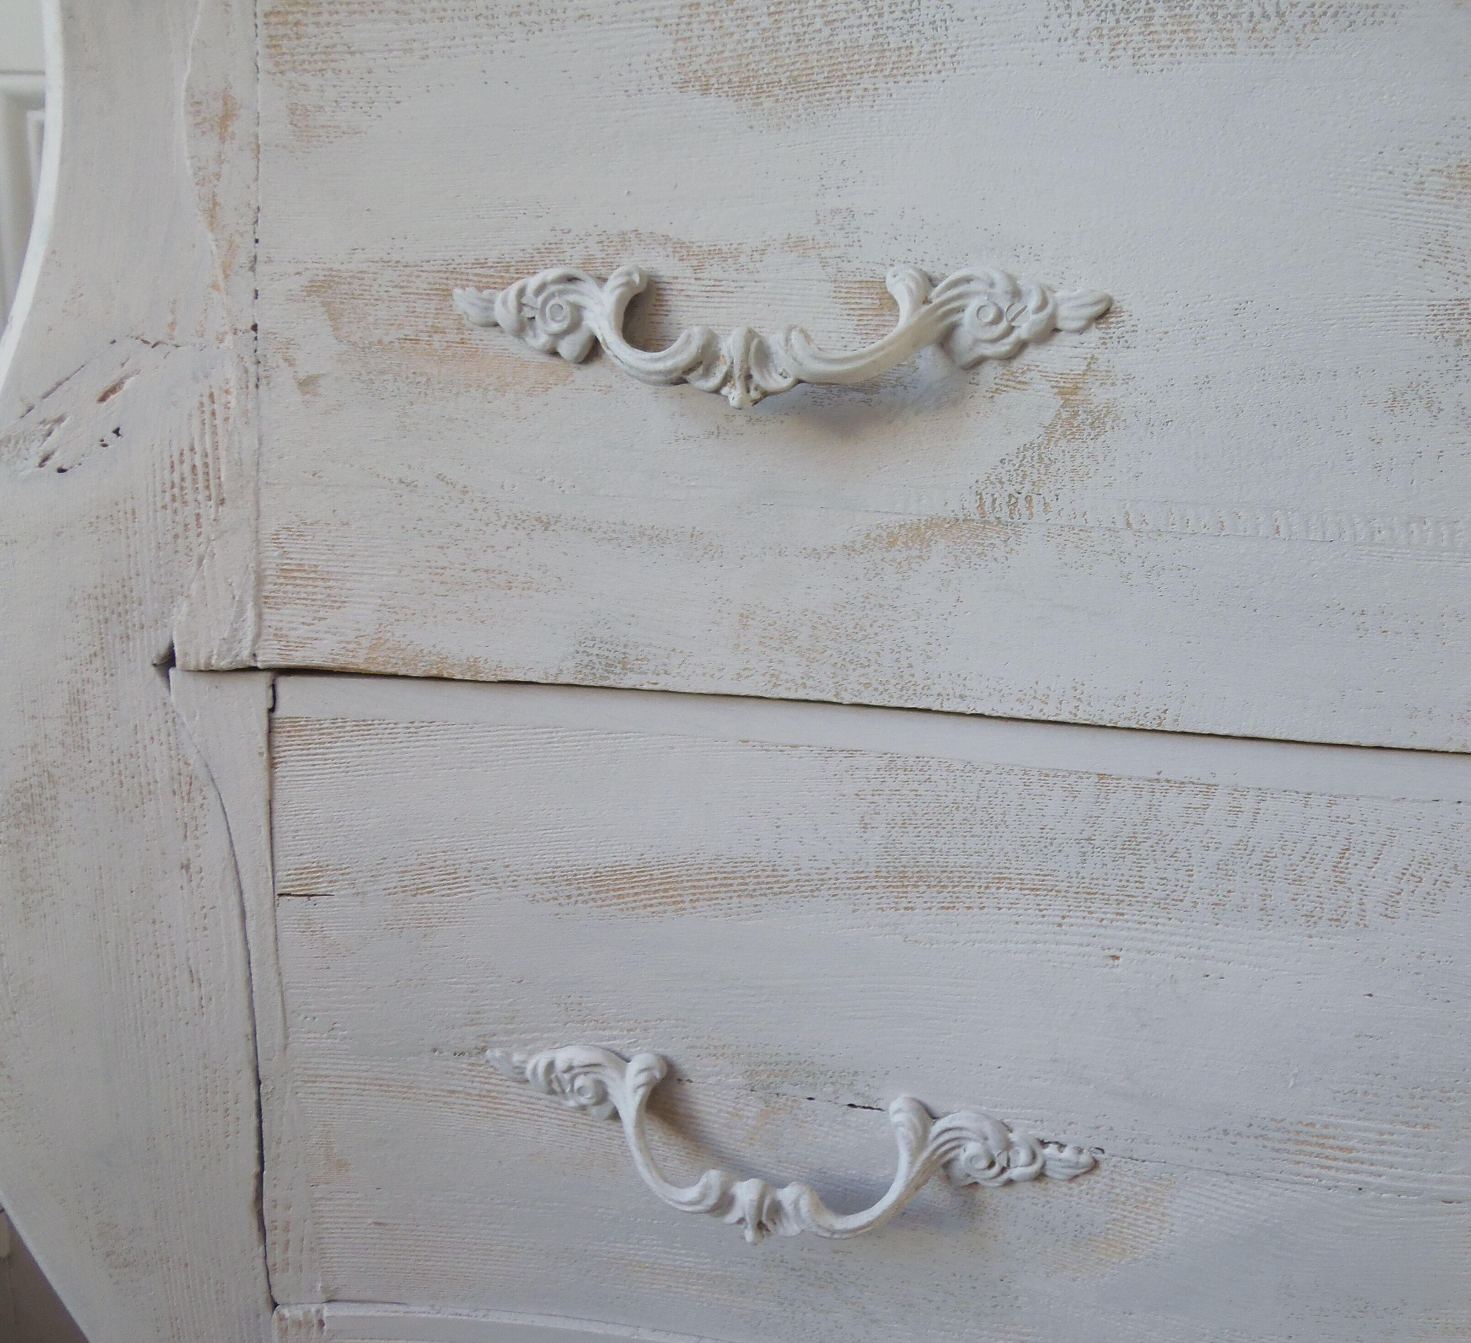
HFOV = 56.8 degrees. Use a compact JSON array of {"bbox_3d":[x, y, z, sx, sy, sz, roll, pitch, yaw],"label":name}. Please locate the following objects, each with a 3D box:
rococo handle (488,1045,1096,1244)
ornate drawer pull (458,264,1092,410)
[{"bbox_3d":[0.007,0.125,0.347,0.164,0.035,0.025,5,18,16],"label":"rococo handle"},{"bbox_3d":[0.004,-0.080,0.322,0.164,0.035,0.025,4,10,14],"label":"ornate drawer pull"}]

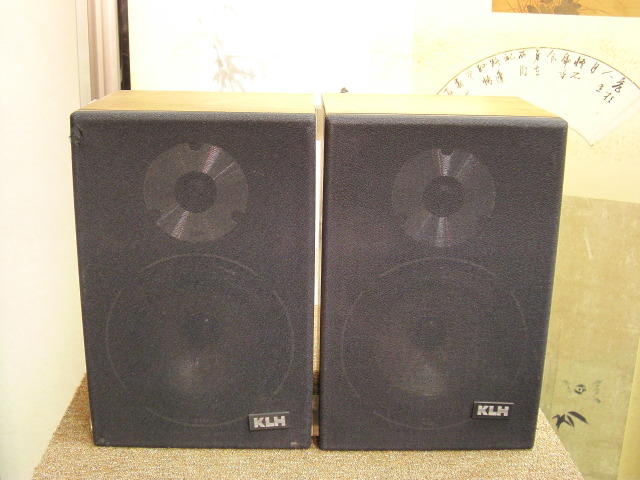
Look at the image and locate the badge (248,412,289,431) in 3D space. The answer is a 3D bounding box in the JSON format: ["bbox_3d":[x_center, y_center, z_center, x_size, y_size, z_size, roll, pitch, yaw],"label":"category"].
[{"bbox_3d":[-0.061,0.220,1.008,0.048,0.021,0.004,-2,17,0],"label":"badge"}]

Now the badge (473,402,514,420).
[{"bbox_3d":[0.210,0.207,1.007,0.048,0.021,0.004,2,16,-3],"label":"badge"}]

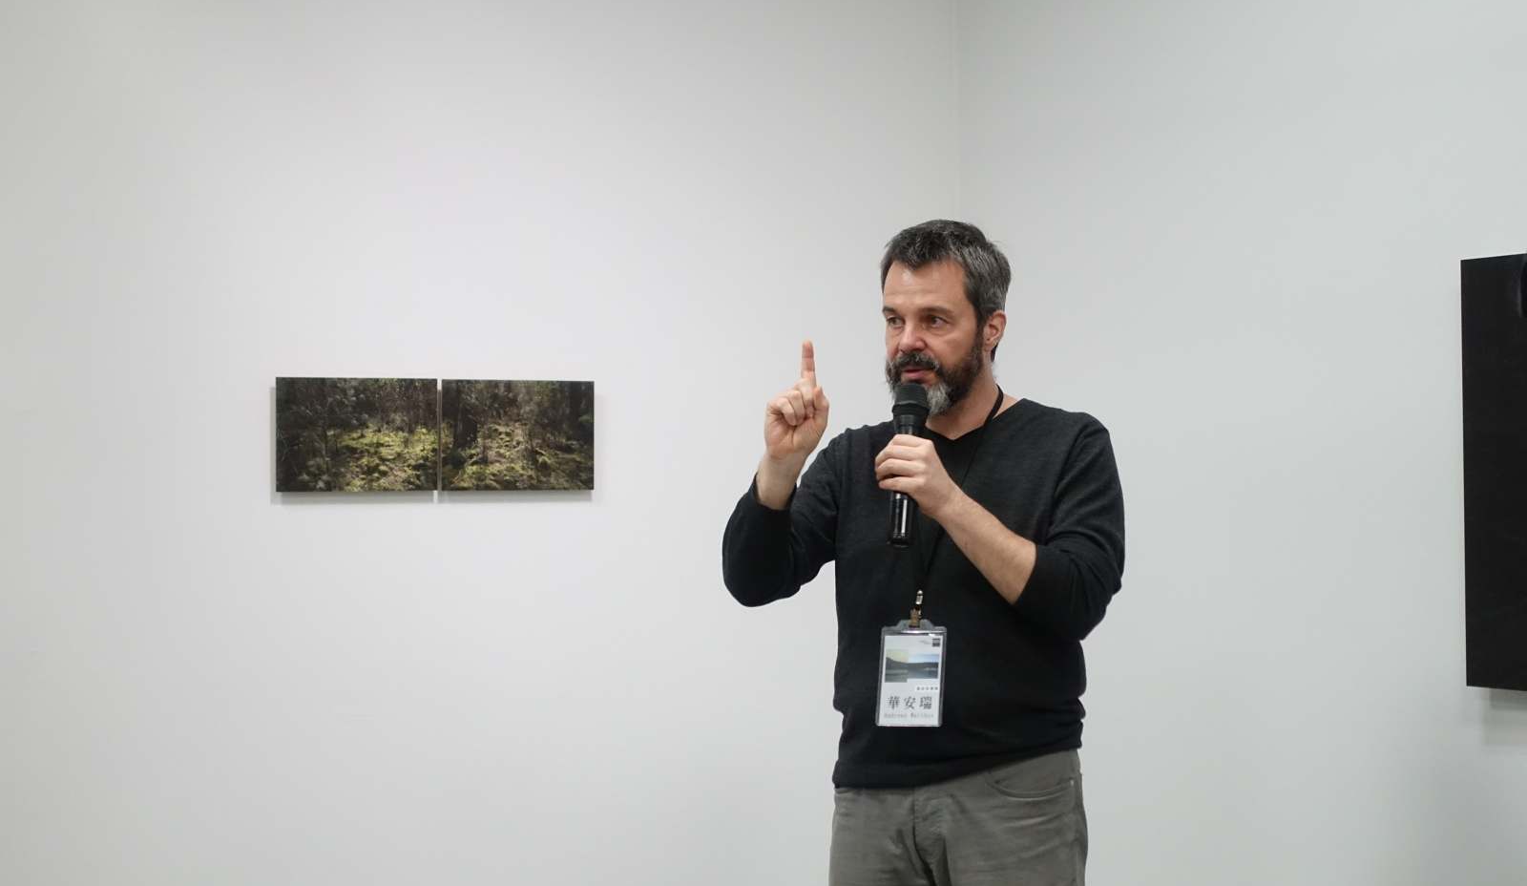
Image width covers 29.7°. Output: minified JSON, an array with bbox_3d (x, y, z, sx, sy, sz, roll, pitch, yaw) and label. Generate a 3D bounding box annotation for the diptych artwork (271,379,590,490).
[{"bbox_3d":[-0.650,-0.015,5.739,0.674,0.222,0.026,0,-1,-28],"label":"diptych artwork"}]

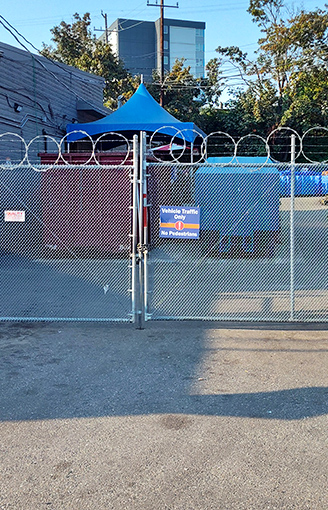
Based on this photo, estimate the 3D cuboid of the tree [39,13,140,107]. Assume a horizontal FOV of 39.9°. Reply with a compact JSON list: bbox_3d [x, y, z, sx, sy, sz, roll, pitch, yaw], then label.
[{"bbox_3d":[-4.514,-8.559,27.072,6.500,11.220,6.000,0,6,0],"label":"tree"}]

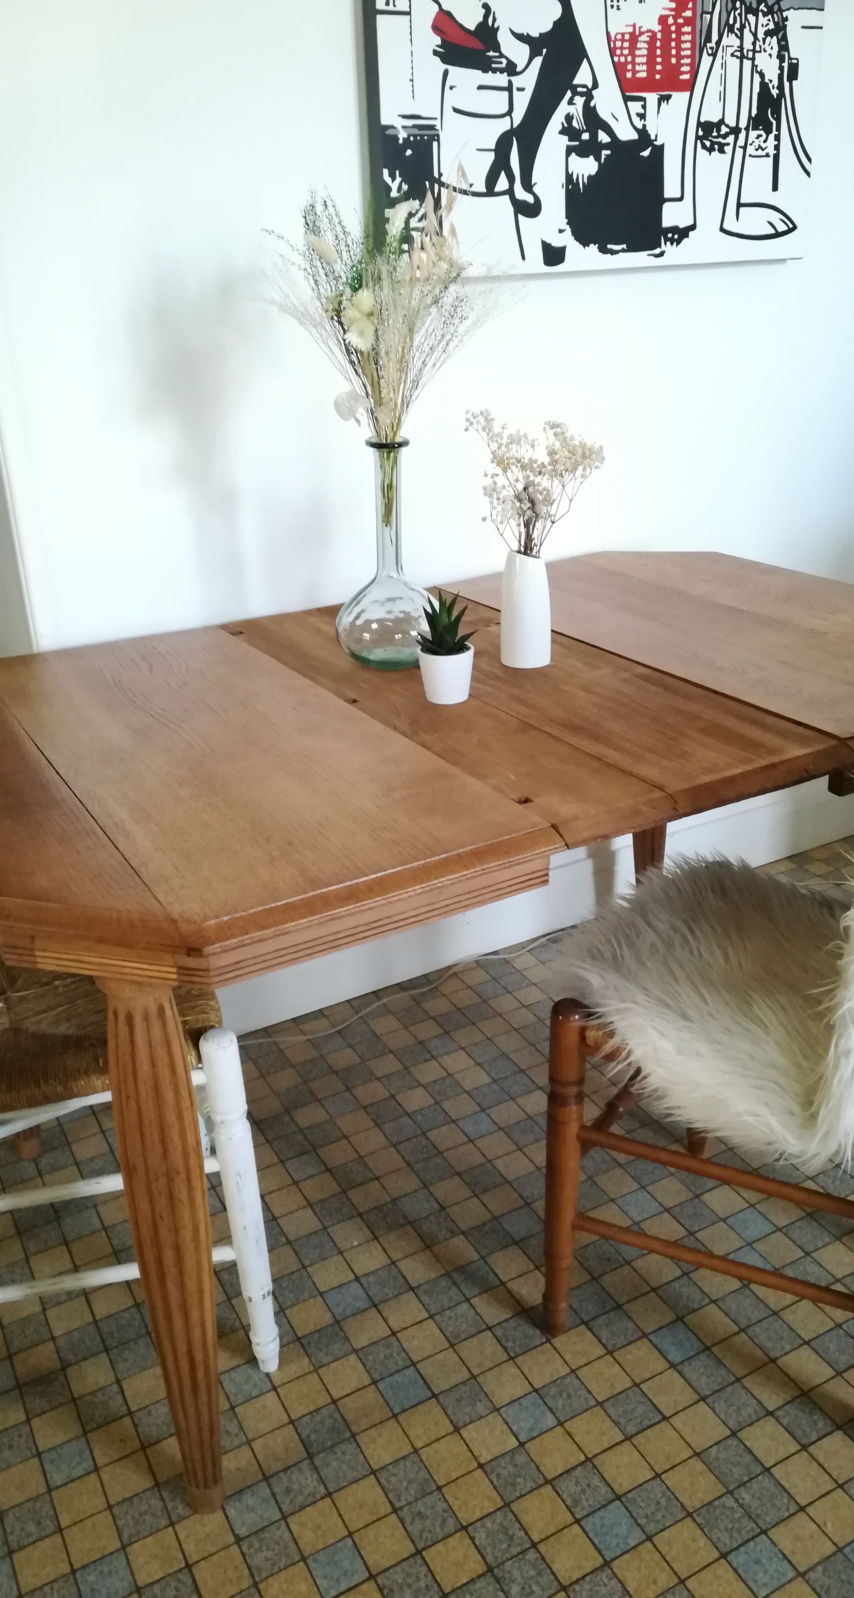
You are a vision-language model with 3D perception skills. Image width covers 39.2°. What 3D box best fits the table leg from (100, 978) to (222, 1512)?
[{"bbox_3d":[-0.248,0.457,1.190,0.078,0.658,0.078,4,24,15],"label":"table leg"}]

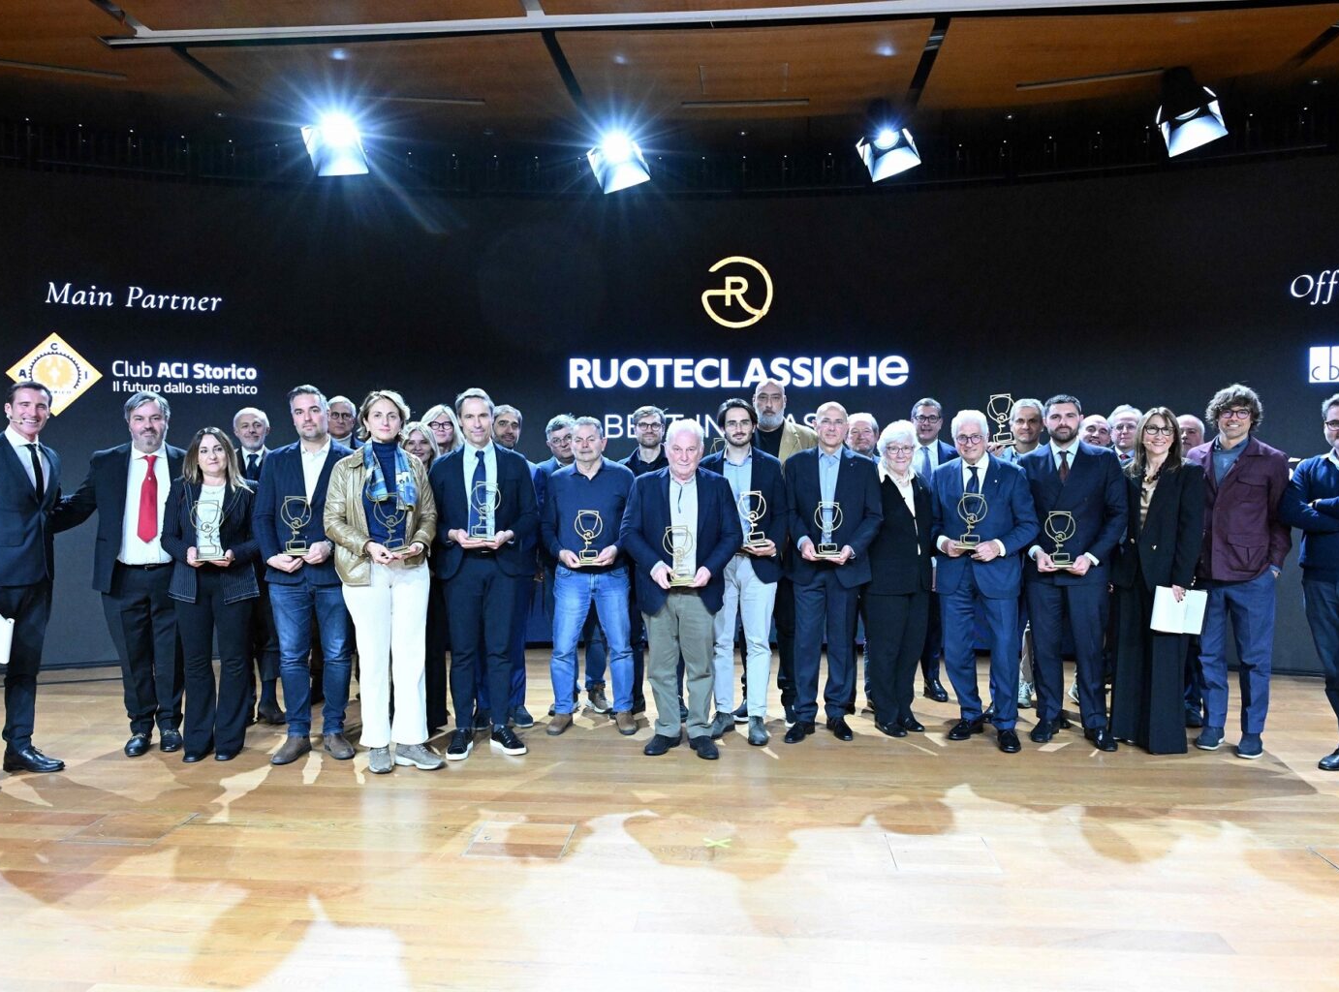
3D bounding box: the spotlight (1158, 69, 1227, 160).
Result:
[{"bbox_3d":[3.470,-2.545,6.600,0.420,0.400,0.450,1,45,16],"label":"spotlight"}]

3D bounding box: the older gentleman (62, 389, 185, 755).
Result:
[{"bbox_3d":[-2.801,0.374,4.996,0.695,1.794,0.450,-1,4,-20],"label":"older gentleman"}]

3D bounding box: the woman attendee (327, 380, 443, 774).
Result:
[{"bbox_3d":[-1.350,0.384,4.659,0.540,1.762,0.440,-1,2,-19],"label":"woman attendee"}]

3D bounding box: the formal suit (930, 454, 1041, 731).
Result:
[{"bbox_3d":[1.625,0.496,5.087,0.540,1.397,0.360,1,3,20],"label":"formal suit"}]

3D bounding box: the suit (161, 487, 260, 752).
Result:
[{"bbox_3d":[-2.232,0.591,4.815,0.500,1.373,0.380,-1,2,-24],"label":"suit"}]

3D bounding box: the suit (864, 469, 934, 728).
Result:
[{"bbox_3d":[1.248,0.531,5.323,0.444,1.375,0.310,-1,4,-12],"label":"suit"}]

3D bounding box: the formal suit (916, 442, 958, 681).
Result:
[{"bbox_3d":[1.572,0.393,5.995,0.520,1.488,0.320,0,2,13],"label":"formal suit"}]

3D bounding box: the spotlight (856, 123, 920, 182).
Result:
[{"bbox_3d":[1.355,-2.210,6.200,0.360,0.350,0.360,-11,43,11],"label":"spotlight"}]

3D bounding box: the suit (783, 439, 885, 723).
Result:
[{"bbox_3d":[0.854,0.469,5.148,0.530,1.444,0.360,1,3,10],"label":"suit"}]

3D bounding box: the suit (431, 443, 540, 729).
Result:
[{"bbox_3d":[-0.922,0.481,4.966,0.544,1.506,0.380,0,4,-7],"label":"suit"}]

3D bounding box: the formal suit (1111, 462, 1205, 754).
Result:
[{"bbox_3d":[2.453,0.543,4.989,0.444,1.437,0.350,2,5,30],"label":"formal suit"}]

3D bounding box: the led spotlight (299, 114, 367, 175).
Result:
[{"bbox_3d":[-2.242,-2.419,6.700,0.420,0.420,0.400,-1,38,-20],"label":"led spotlight"}]

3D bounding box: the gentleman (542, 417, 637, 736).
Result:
[{"bbox_3d":[-0.429,0.411,5.231,0.510,1.652,0.420,0,3,-4],"label":"gentleman"}]

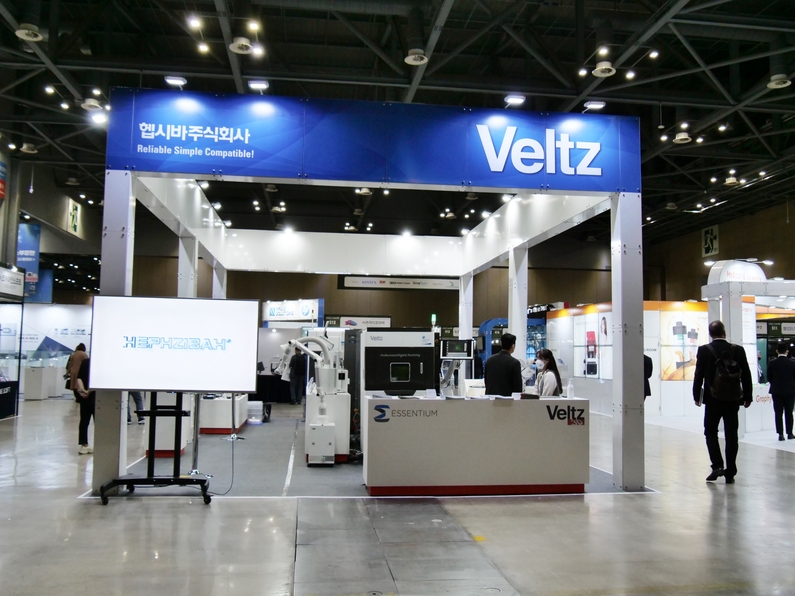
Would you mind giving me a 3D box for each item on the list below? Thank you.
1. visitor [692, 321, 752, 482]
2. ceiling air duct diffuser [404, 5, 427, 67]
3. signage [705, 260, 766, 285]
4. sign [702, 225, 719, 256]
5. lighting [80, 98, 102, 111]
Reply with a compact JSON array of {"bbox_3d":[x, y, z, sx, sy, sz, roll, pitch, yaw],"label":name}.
[{"bbox_3d":[3.589,1.154,7.100,0.610,1.780,0.450,-1,-5,16],"label":"visitor"},{"bbox_3d":[0.577,-8.024,19.554,0.740,1.650,0.740,1,-5,0],"label":"ceiling air duct diffuser"},{"bbox_3d":[6.150,-0.440,11.712,0.860,0.420,0.360,1,-5,-8],"label":"signage"},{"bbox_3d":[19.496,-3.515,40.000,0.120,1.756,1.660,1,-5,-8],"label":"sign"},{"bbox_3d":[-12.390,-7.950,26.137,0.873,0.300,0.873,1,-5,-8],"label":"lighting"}]

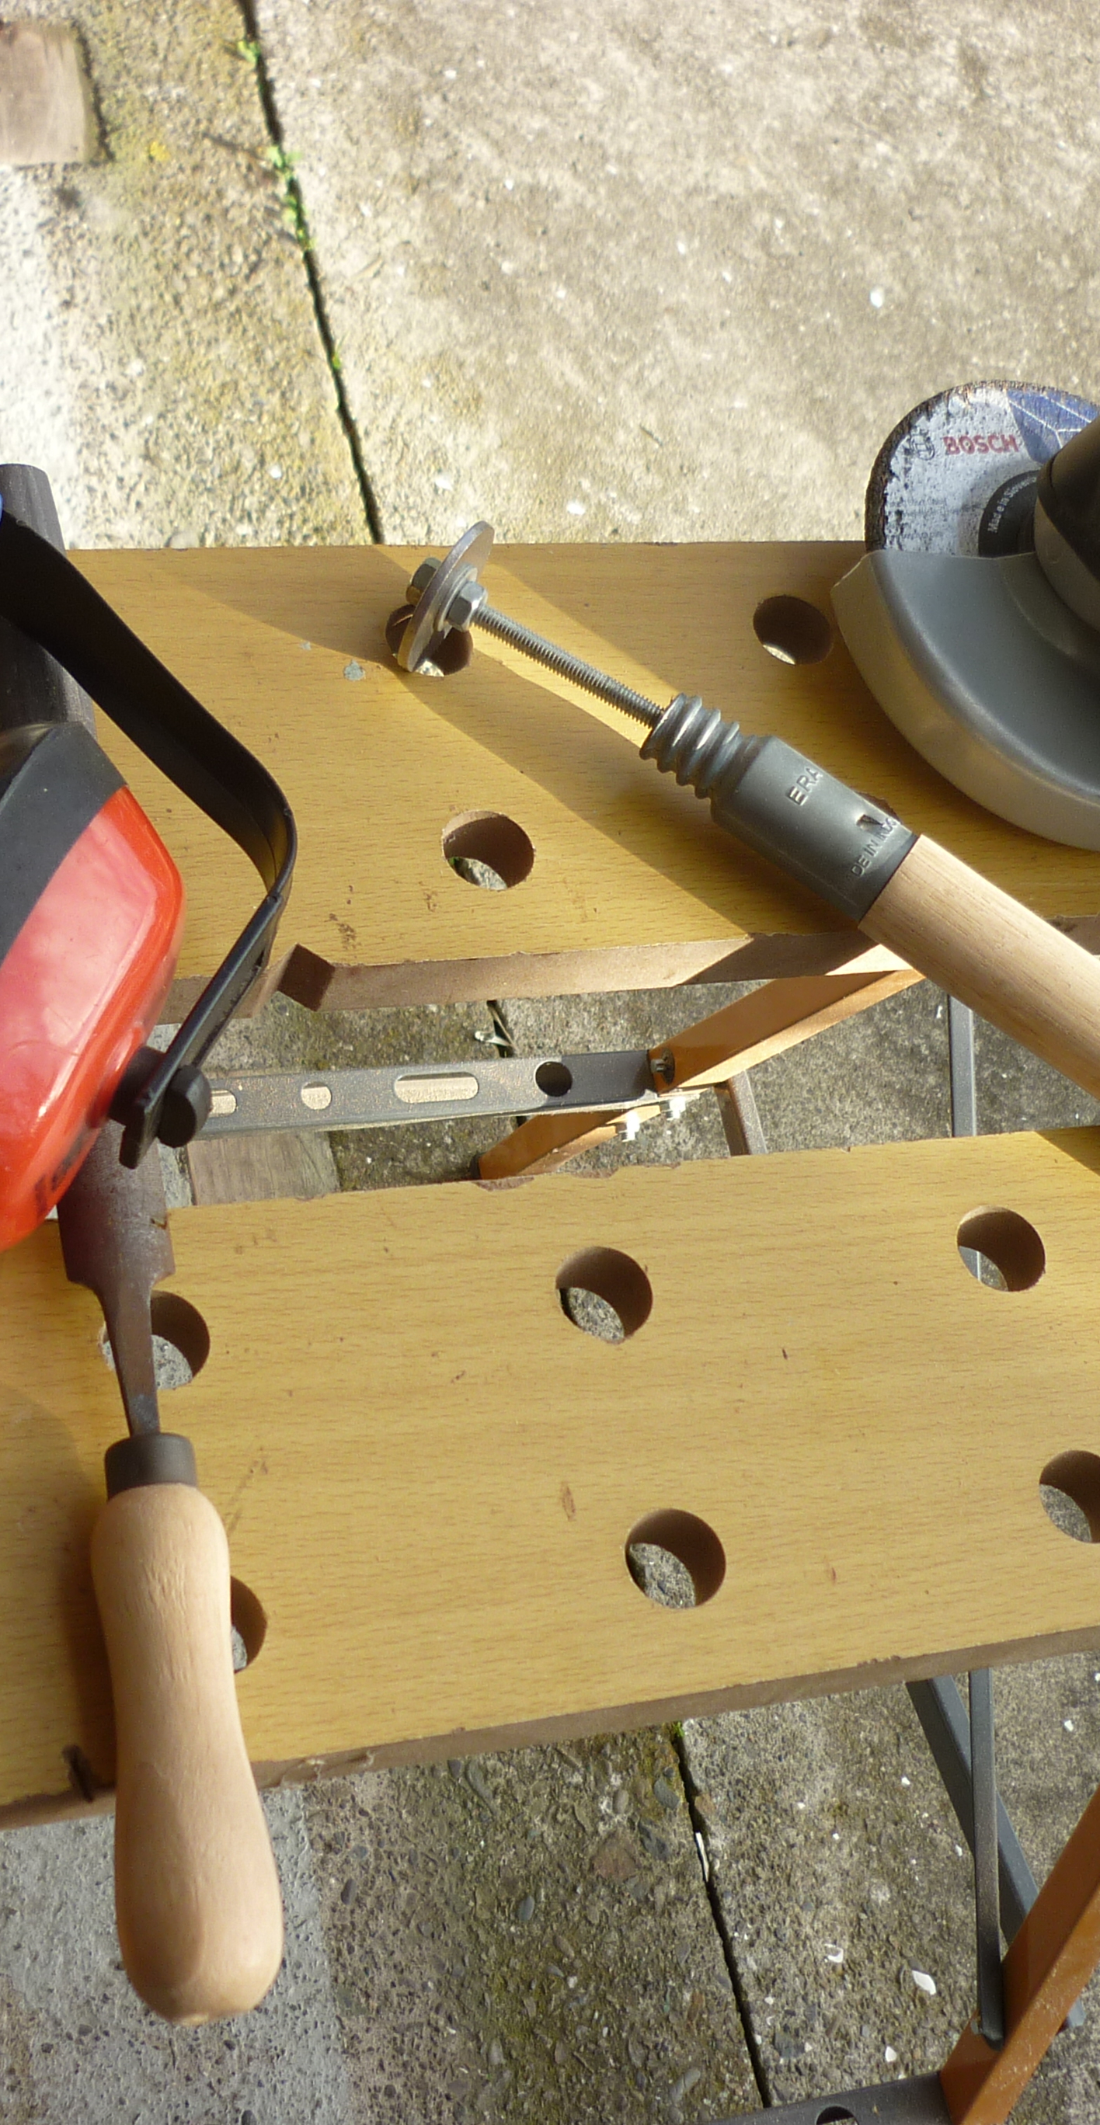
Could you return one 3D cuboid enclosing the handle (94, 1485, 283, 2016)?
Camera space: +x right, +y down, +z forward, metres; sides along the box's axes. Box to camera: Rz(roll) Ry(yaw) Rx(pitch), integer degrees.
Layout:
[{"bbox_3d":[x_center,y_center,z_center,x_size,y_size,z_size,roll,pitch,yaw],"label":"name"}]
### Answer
[{"bbox_3d":[-0.063,0.114,0.456,0.027,0.027,0.092,1,59,-17],"label":"handle"}]

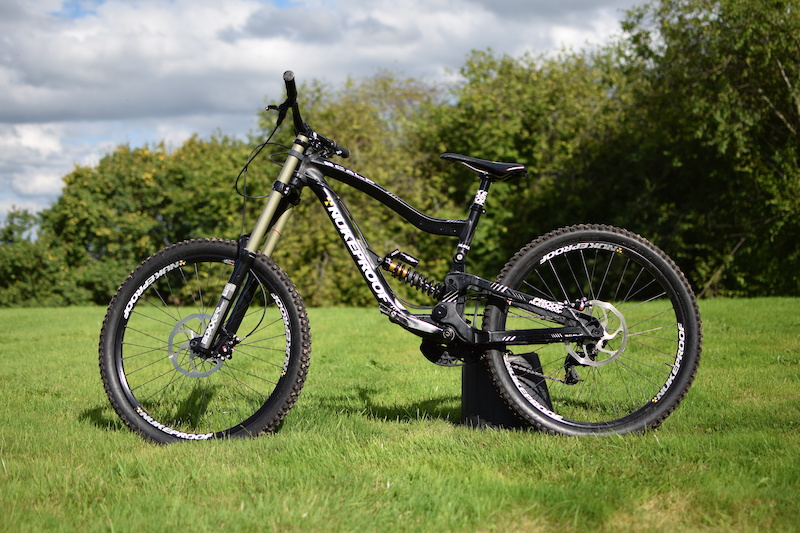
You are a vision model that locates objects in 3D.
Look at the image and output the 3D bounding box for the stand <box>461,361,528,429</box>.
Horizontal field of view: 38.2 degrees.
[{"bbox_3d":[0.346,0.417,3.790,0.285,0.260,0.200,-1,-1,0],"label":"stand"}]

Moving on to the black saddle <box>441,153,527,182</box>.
[{"bbox_3d":[0.263,-0.310,3.622,0.270,0.062,0.135,9,-6,1],"label":"black saddle"}]

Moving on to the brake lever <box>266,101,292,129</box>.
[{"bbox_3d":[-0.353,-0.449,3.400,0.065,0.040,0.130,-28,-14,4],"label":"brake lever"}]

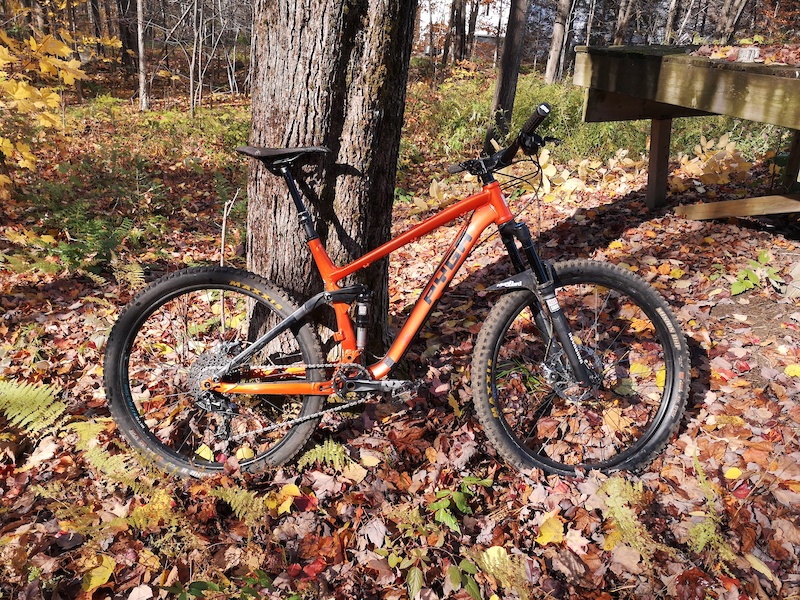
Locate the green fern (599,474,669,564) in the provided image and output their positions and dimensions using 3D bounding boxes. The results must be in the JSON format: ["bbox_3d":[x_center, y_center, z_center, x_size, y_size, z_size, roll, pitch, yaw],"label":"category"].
[{"bbox_3d":[0.638,0.600,1.713,0.175,0.155,0.160,0,25,0],"label":"green fern"}]

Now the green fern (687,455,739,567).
[{"bbox_3d":[0.864,0.575,1.720,0.130,0.194,0.220,0,25,0],"label":"green fern"}]

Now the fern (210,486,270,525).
[{"bbox_3d":[-0.475,0.611,1.849,0.160,0.070,0.090,0,25,0],"label":"fern"}]

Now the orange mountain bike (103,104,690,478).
[{"bbox_3d":[-0.014,0.041,1.927,1.855,1.106,0.760,-1,7,2],"label":"orange mountain bike"}]

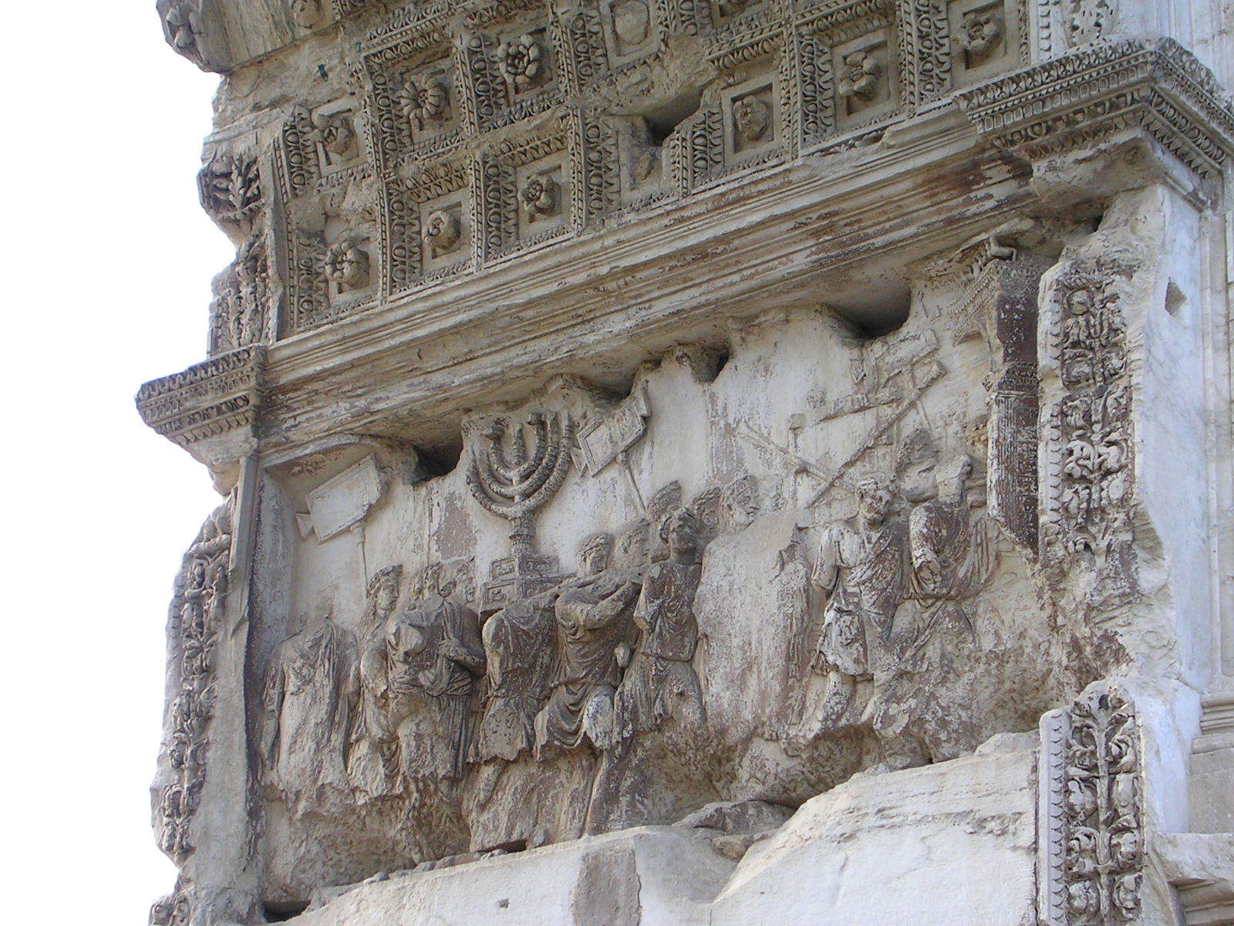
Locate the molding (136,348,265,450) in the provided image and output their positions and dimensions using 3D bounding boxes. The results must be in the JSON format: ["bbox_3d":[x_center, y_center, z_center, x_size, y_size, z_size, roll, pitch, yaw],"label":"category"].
[{"bbox_3d":[-1.703,-0.216,14.330,0.730,0.347,0.252,-16,-31,35],"label":"molding"}]

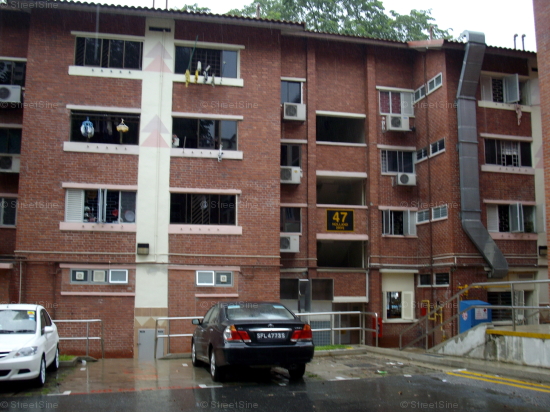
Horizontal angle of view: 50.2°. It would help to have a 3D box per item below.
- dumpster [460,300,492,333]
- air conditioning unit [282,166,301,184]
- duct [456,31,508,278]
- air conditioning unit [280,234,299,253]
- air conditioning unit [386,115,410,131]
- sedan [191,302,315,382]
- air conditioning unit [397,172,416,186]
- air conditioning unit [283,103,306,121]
[{"bbox_3d":[6.859,4.042,20.084,0.780,1.600,0.830,2,-9,-11],"label":"dumpster"},{"bbox_3d":[0.558,-1.174,23.209,0.850,0.640,0.310,2,-9,-11],"label":"air conditioning unit"},{"bbox_3d":[7.856,-1.946,21.933,1.774,9.124,1.024,2,-8,-12],"label":"duct"},{"bbox_3d":[0.507,1.489,22.810,0.850,0.640,0.310,2,-9,-11],"label":"air conditioning unit"},{"bbox_3d":[5.160,-3.408,24.558,0.830,0.580,0.310,2,-9,-13],"label":"air conditioning unit"},{"bbox_3d":[-0.625,2.764,12.437,1.795,1.480,4.815,2,-9,-14],"label":"sedan"},{"bbox_3d":[5.404,-1.051,24.241,0.770,0.490,0.270,2,-9,-13],"label":"air conditioning unit"},{"bbox_3d":[0.780,-3.745,23.630,0.860,0.630,0.310,2,-9,-11],"label":"air conditioning unit"}]

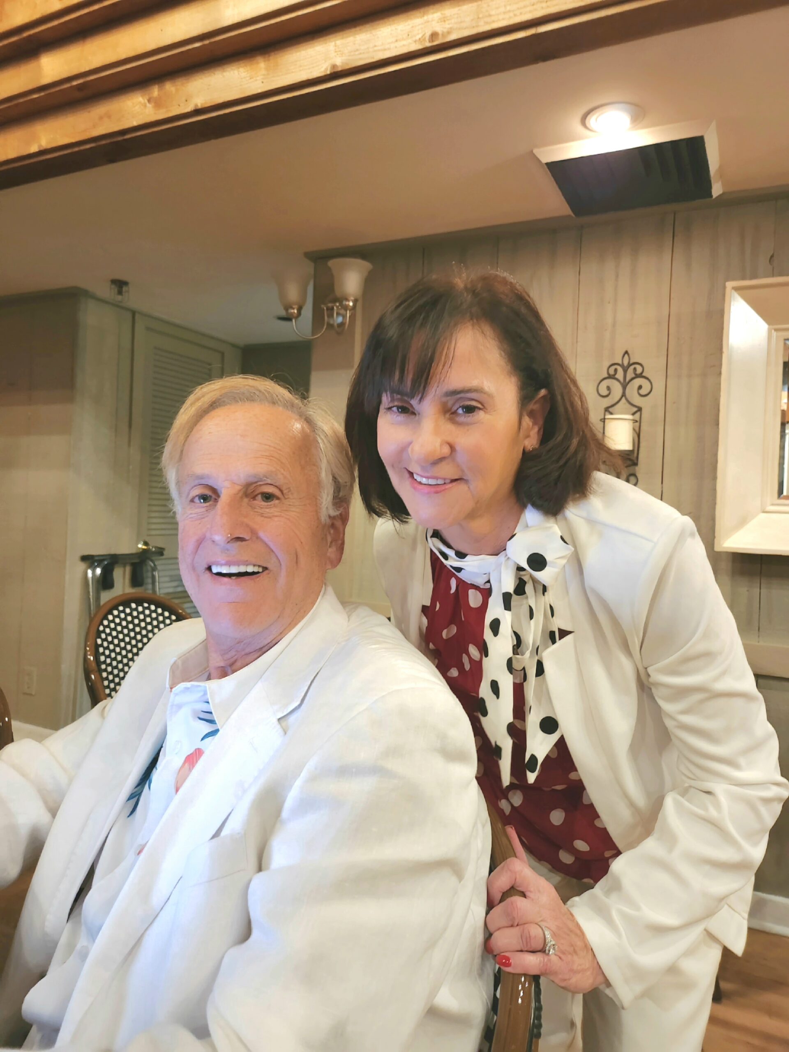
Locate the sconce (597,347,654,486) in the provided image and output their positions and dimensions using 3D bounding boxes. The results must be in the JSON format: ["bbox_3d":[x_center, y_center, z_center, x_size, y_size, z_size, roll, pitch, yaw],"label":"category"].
[{"bbox_3d":[0.673,-0.313,2.173,0.167,0.450,0.130,3,0,26],"label":"sconce"}]

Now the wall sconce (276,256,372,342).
[{"bbox_3d":[-0.256,-0.794,2.591,0.385,0.245,0.205,3,0,26],"label":"wall sconce"}]

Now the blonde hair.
[{"bbox_3d":[-0.148,-0.072,0.800,0.200,0.185,0.200,3,0,7],"label":"blonde hair"}]

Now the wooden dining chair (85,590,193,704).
[{"bbox_3d":[-0.513,0.631,1.909,0.550,0.880,0.460,3,0,23],"label":"wooden dining chair"}]

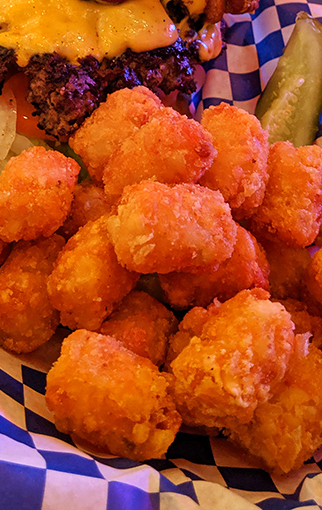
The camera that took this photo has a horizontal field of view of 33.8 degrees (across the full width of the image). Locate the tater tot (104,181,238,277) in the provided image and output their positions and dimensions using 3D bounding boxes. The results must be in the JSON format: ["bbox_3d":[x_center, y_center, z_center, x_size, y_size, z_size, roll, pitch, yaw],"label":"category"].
[{"bbox_3d":[0.003,-0.008,0.150,0.036,0.024,0.025,6,48,12],"label":"tater tot"}]

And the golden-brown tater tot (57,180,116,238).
[{"bbox_3d":[-0.025,-0.012,0.177,0.024,0.024,0.033,23,57,20],"label":"golden-brown tater tot"}]

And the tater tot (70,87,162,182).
[{"bbox_3d":[-0.017,-0.046,0.207,0.039,0.028,0.028,-42,59,-17],"label":"tater tot"}]

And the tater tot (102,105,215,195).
[{"bbox_3d":[0.000,-0.032,0.168,0.035,0.024,0.024,-34,56,-14],"label":"tater tot"}]

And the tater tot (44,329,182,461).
[{"bbox_3d":[-0.015,0.044,0.168,0.041,0.028,0.028,27,53,18],"label":"tater tot"}]

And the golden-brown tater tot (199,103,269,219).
[{"bbox_3d":[0.031,-0.040,0.221,0.027,0.027,0.044,-12,78,-10],"label":"golden-brown tater tot"}]

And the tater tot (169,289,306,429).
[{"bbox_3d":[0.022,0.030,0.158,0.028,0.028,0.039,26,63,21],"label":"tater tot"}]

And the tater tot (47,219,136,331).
[{"bbox_3d":[-0.024,0.006,0.186,0.026,0.026,0.039,20,69,17],"label":"tater tot"}]

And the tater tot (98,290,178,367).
[{"bbox_3d":[-0.009,0.023,0.149,0.032,0.024,0.024,4,48,10],"label":"tater tot"}]

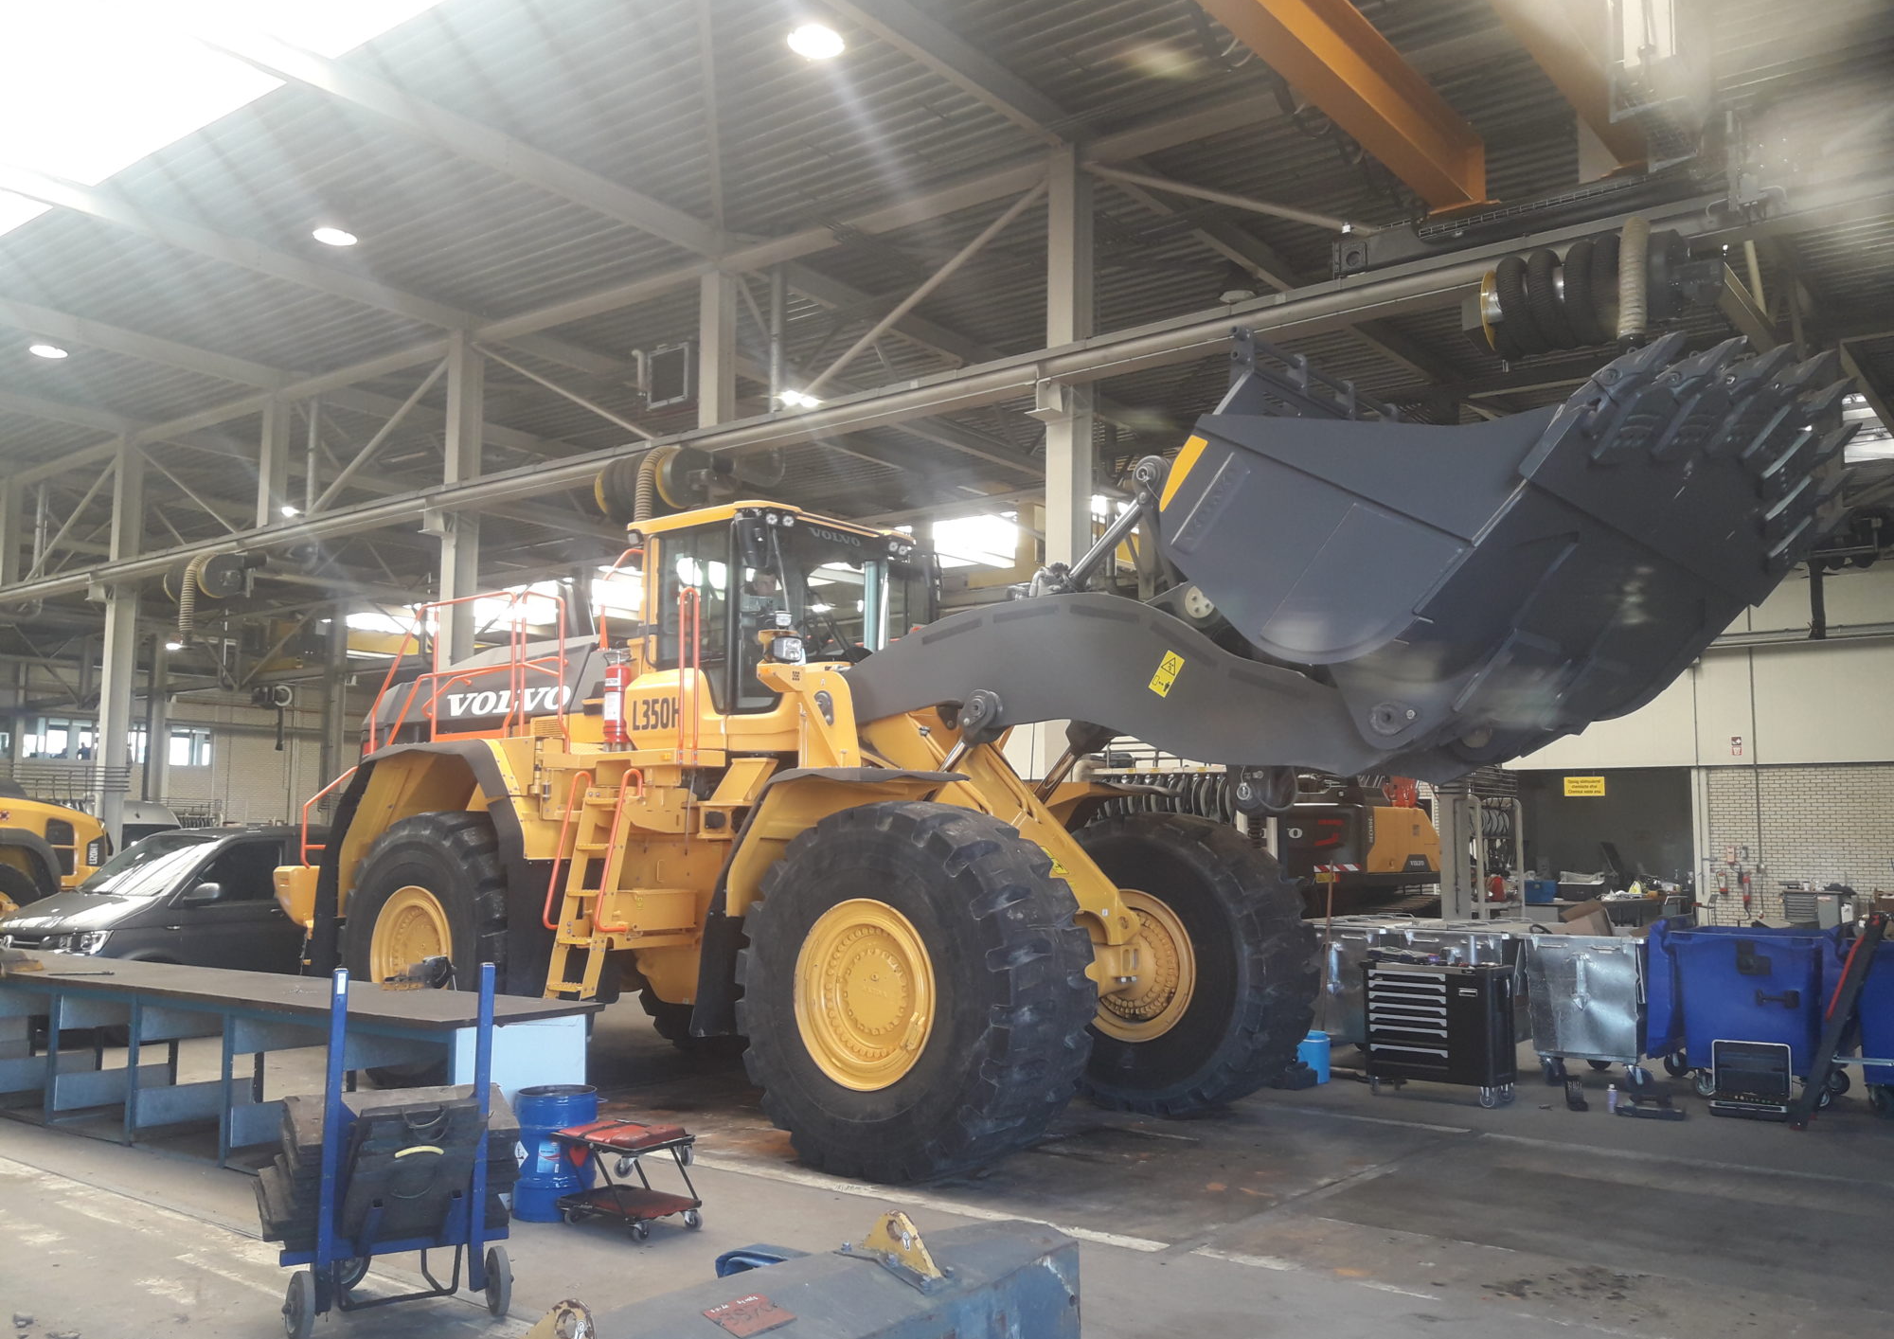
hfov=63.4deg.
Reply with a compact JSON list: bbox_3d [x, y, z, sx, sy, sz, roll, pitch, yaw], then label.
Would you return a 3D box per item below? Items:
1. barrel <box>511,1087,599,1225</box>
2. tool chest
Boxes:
[{"bbox_3d":[-1.870,2.287,7.307,0.385,0.590,0.385,0,-6,0],"label":"barrel"},{"bbox_3d":[3.423,2.491,10.610,0.870,0.920,0.550,-4,-8,38],"label":"tool chest"}]

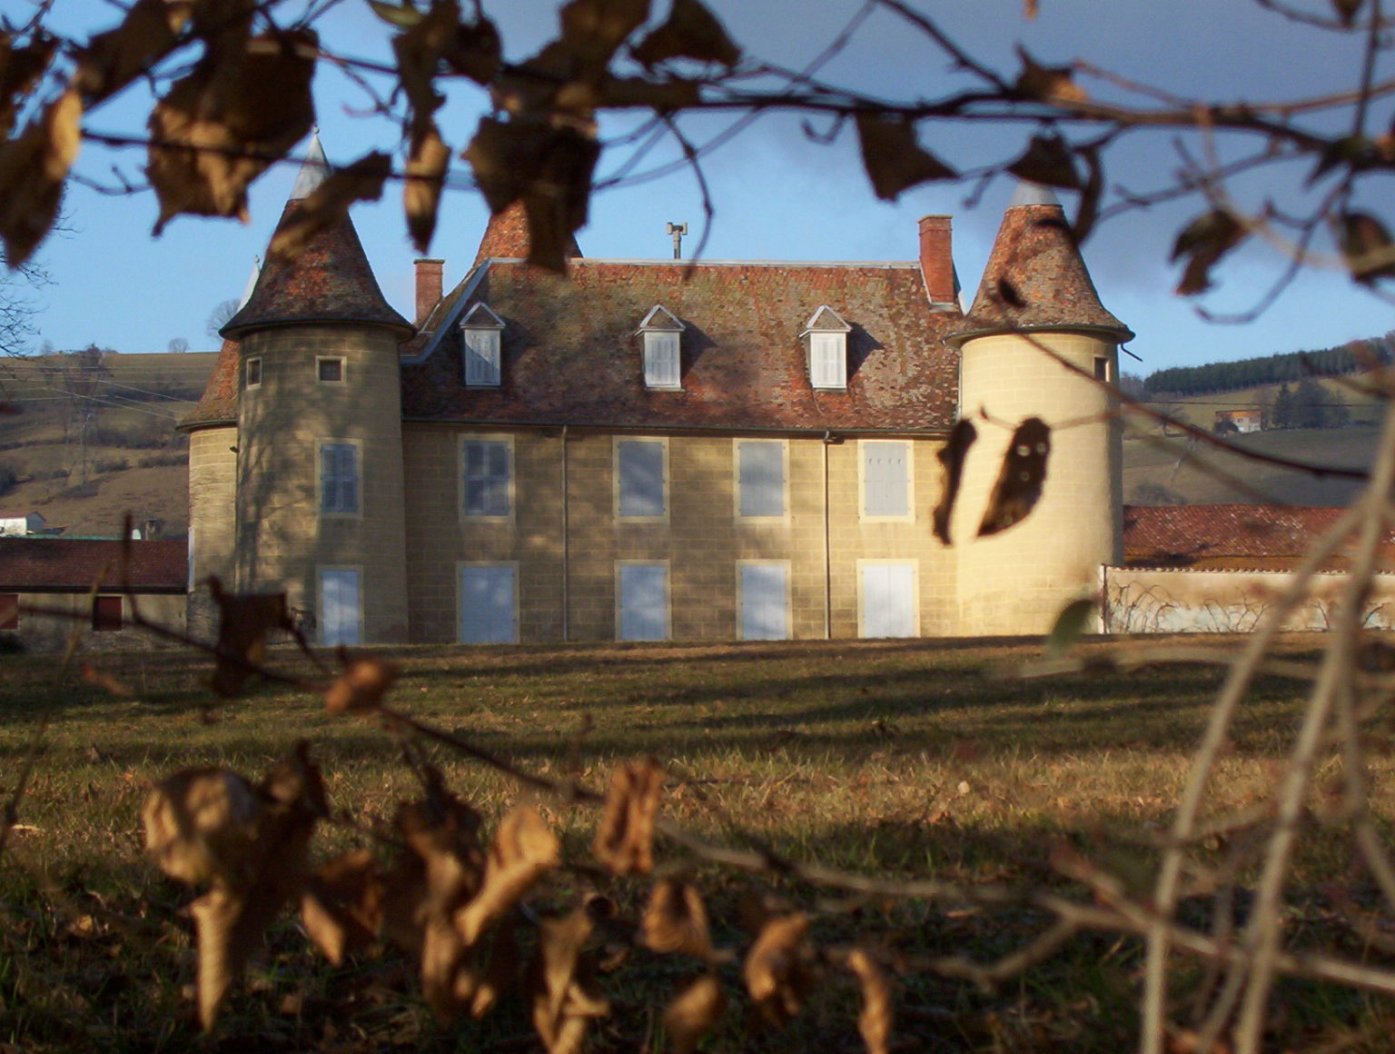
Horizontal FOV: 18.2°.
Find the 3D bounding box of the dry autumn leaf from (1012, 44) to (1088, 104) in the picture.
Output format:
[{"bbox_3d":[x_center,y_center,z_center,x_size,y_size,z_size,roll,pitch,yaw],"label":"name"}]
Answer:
[{"bbox_3d":[0.145,-0.187,1.800,0.031,0.026,0.020,0,-2,0],"label":"dry autumn leaf"}]

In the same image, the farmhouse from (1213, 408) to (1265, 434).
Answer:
[{"bbox_3d":[155.177,-30.275,1250.000,13.500,7.200,10.000,-1,-2,9],"label":"farmhouse"}]

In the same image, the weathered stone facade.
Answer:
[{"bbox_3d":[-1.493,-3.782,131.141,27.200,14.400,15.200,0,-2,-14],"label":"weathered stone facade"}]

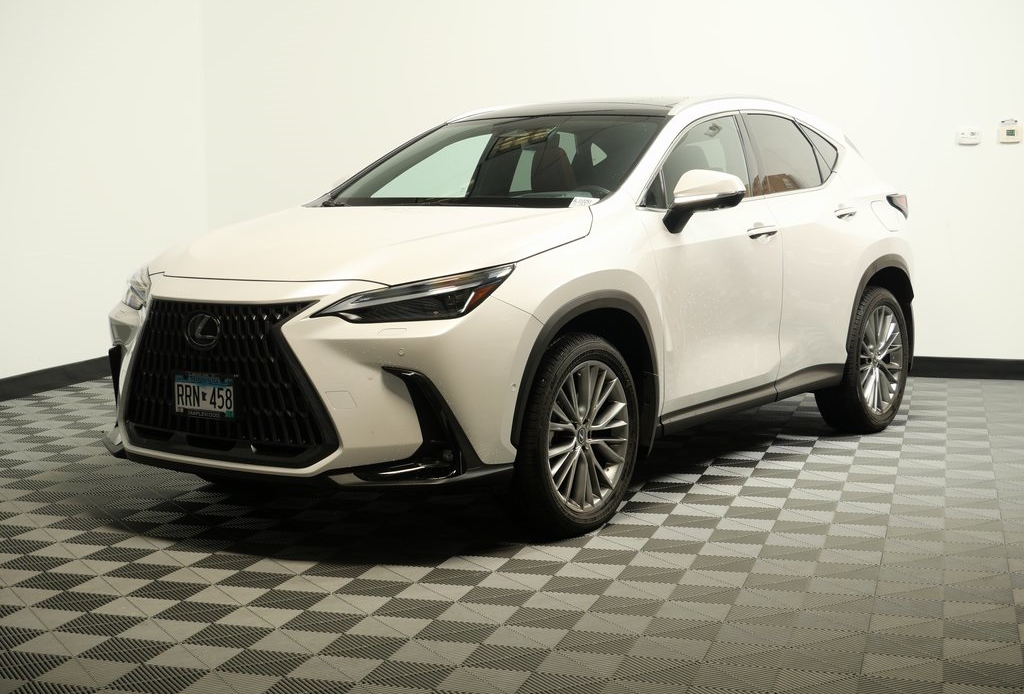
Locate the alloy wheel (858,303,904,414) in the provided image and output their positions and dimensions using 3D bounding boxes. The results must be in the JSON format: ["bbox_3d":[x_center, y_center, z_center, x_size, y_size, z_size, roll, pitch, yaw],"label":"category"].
[{"bbox_3d":[1.791,0.066,7.499,0.190,0.546,0.546,4,8,36],"label":"alloy wheel"}]

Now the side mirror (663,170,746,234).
[{"bbox_3d":[0.744,-0.564,5.742,0.240,0.240,0.270,4,8,36],"label":"side mirror"}]

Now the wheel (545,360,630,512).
[{"bbox_3d":[0.208,0.313,5.339,0.190,0.546,0.546,4,8,36],"label":"wheel"}]

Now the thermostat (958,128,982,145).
[{"bbox_3d":[2.927,-1.349,9.482,0.154,0.112,0.035,1,6,16],"label":"thermostat"}]

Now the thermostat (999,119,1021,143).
[{"bbox_3d":[3.167,-1.368,9.409,0.143,0.153,0.035,1,6,16],"label":"thermostat"}]

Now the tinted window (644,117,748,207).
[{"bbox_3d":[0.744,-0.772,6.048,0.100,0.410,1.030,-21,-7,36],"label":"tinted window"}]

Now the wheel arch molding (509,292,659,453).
[{"bbox_3d":[0.267,0.130,5.275,0.110,0.670,0.900,4,8,36],"label":"wheel arch molding"}]

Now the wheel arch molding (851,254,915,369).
[{"bbox_3d":[1.842,-0.152,7.437,0.110,0.630,0.960,4,8,36],"label":"wheel arch molding"}]

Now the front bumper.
[{"bbox_3d":[-0.824,0.113,5.284,1.840,0.720,0.750,4,8,36],"label":"front bumper"}]

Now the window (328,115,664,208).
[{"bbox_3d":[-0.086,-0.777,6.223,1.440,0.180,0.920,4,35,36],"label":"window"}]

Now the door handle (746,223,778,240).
[{"bbox_3d":[1.077,-0.491,6.316,0.055,0.057,0.280,4,8,36],"label":"door handle"}]

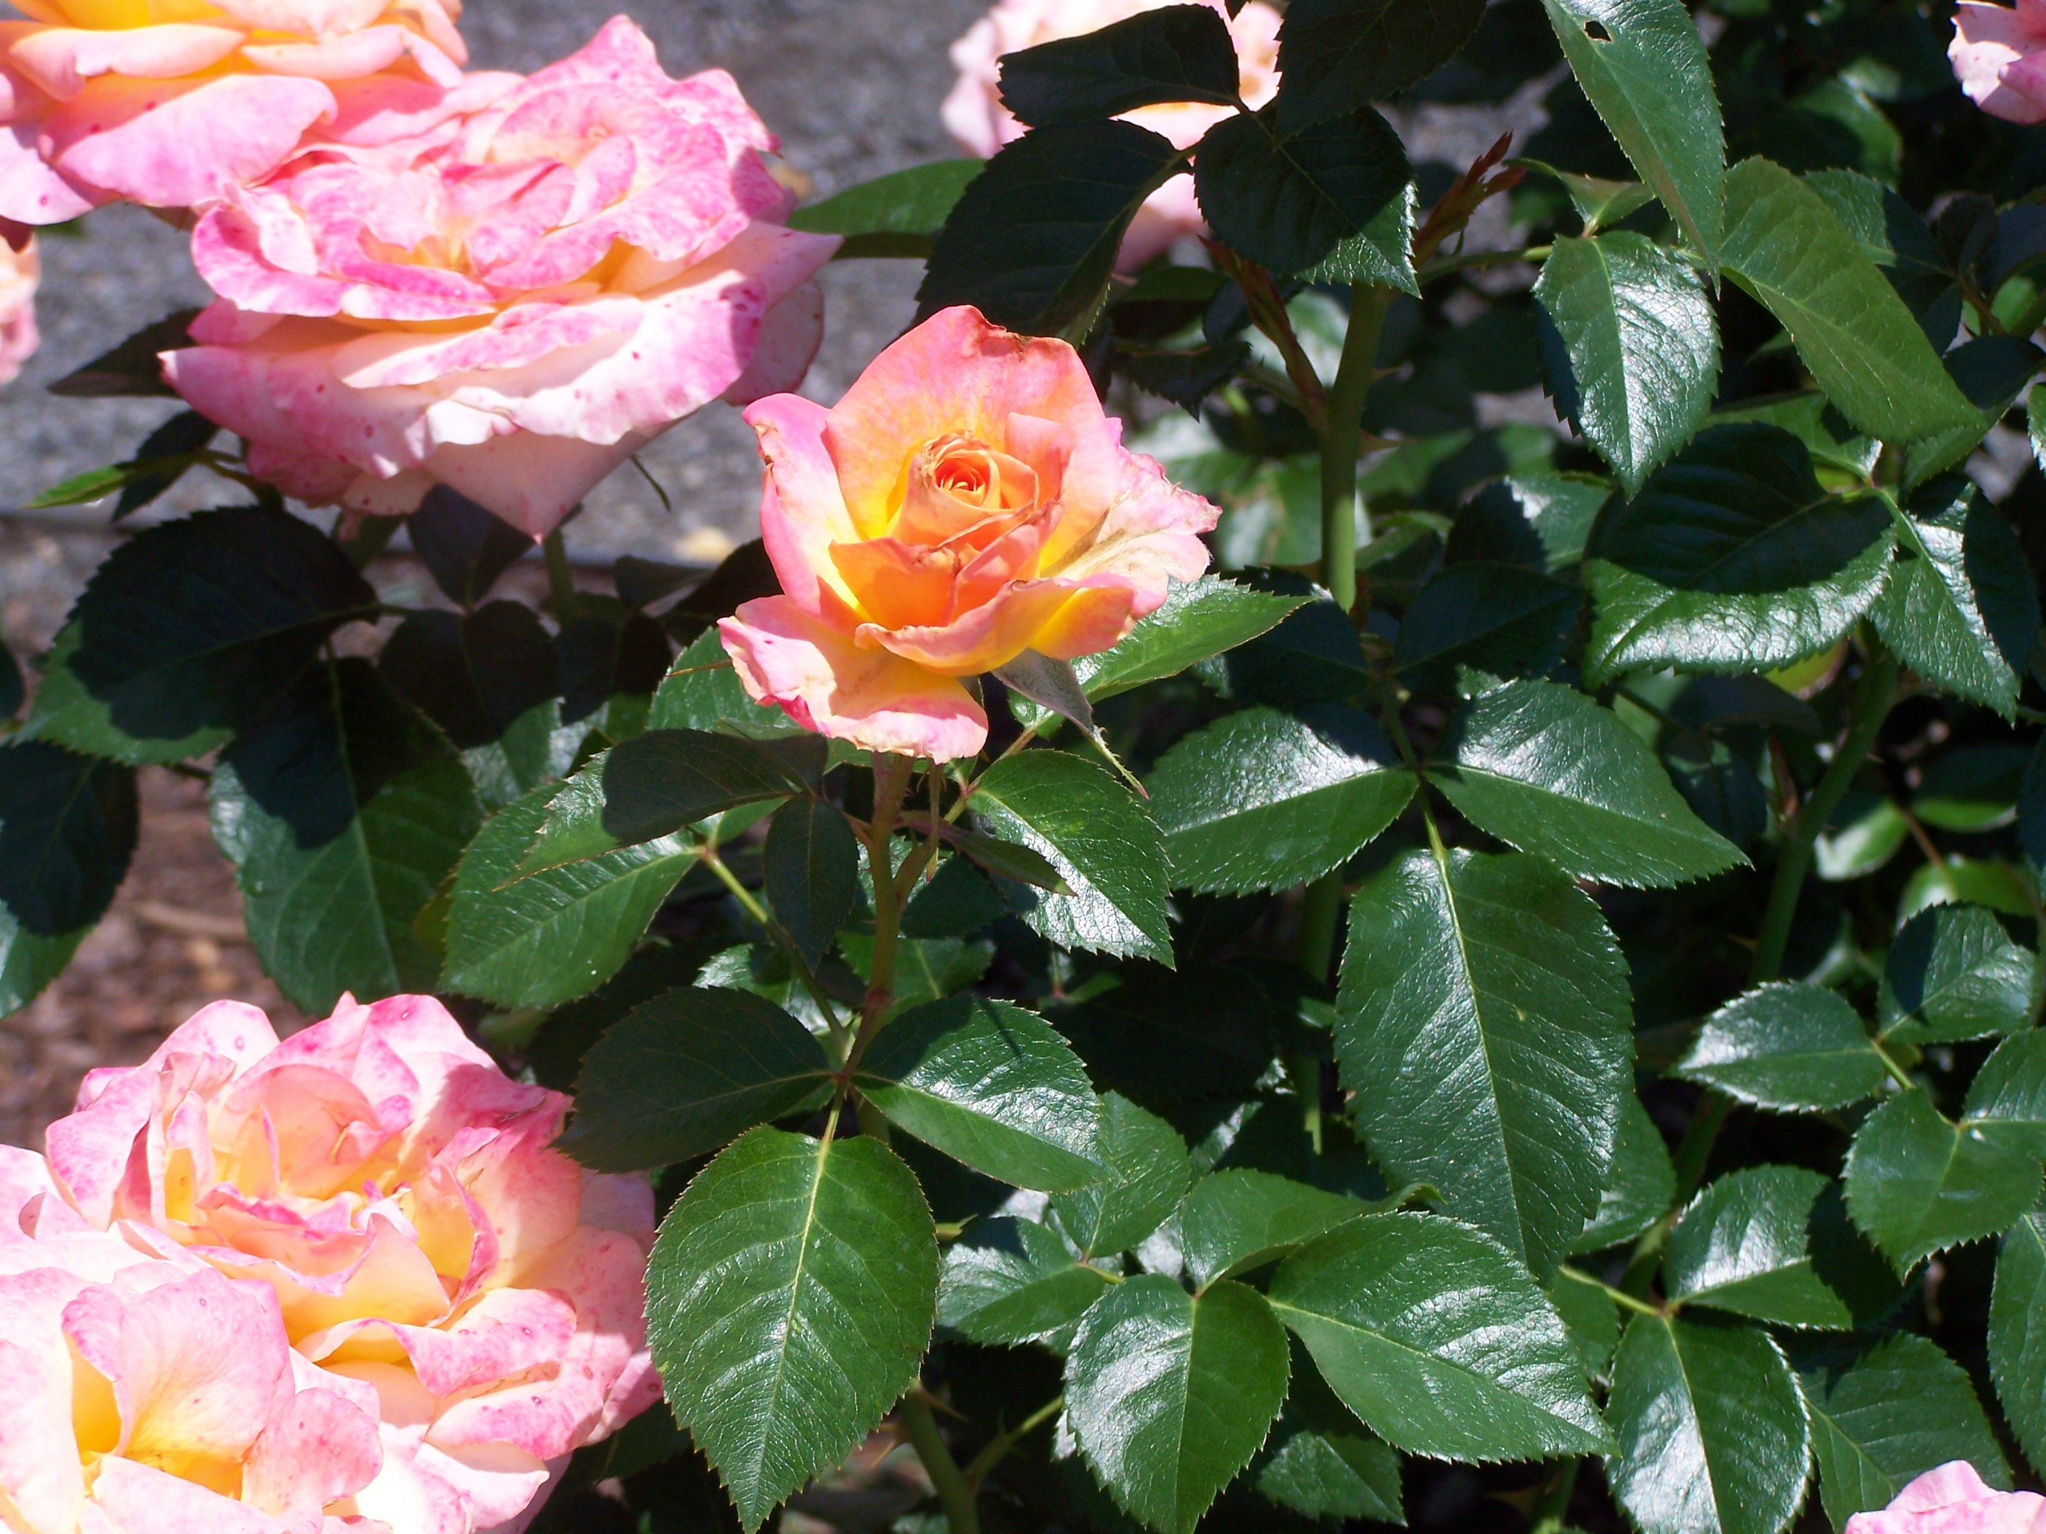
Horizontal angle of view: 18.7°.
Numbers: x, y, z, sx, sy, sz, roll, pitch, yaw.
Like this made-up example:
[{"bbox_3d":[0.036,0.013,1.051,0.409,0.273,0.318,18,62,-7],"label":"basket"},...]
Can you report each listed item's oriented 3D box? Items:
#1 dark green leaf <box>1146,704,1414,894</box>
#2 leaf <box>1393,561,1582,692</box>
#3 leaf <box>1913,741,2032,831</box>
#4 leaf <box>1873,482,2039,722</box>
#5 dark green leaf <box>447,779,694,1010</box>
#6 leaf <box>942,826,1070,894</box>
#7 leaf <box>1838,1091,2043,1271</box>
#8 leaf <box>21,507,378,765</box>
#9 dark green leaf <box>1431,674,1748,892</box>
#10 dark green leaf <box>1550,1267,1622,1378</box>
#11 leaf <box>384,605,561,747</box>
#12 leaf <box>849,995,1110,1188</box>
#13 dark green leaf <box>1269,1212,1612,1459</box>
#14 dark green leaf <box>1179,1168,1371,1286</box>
[{"bbox_3d":[0.050,0.006,1.221,0.054,0.012,0.044,-14,58,1],"label":"dark green leaf"},{"bbox_3d":[0.083,-0.025,1.110,0.040,0.009,0.026,-23,61,-18],"label":"leaf"},{"bbox_3d":[0.217,0.004,1.422,0.031,0.009,0.022,-10,61,-13],"label":"leaf"},{"bbox_3d":[0.161,-0.028,1.070,0.031,0.010,0.048,-21,67,-16],"label":"leaf"},{"bbox_3d":[-0.088,0.023,1.173,0.055,0.011,0.044,-28,63,0],"label":"dark green leaf"},{"bbox_3d":[-0.003,0.016,1.060,0.026,0.006,0.009,28,50,13],"label":"leaf"},{"bbox_3d":[0.185,0.086,1.251,0.038,0.011,0.046,16,53,12],"label":"leaf"},{"bbox_3d":[-0.147,-0.023,1.110,0.068,0.014,0.043,-20,60,-5],"label":"leaf"},{"bbox_3d":[0.098,0.005,1.060,0.059,0.012,0.039,19,53,11],"label":"dark green leaf"},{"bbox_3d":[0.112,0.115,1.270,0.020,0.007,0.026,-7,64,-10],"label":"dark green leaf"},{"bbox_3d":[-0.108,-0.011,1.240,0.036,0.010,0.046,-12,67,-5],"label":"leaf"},{"bbox_3d":[-0.004,0.053,1.030,0.045,0.011,0.032,22,53,9],"label":"leaf"},{"bbox_3d":[0.071,0.097,1.060,0.066,0.013,0.040,25,63,14],"label":"dark green leaf"},{"bbox_3d":[0.044,0.075,1.050,0.041,0.010,0.024,-25,57,-26],"label":"dark green leaf"}]

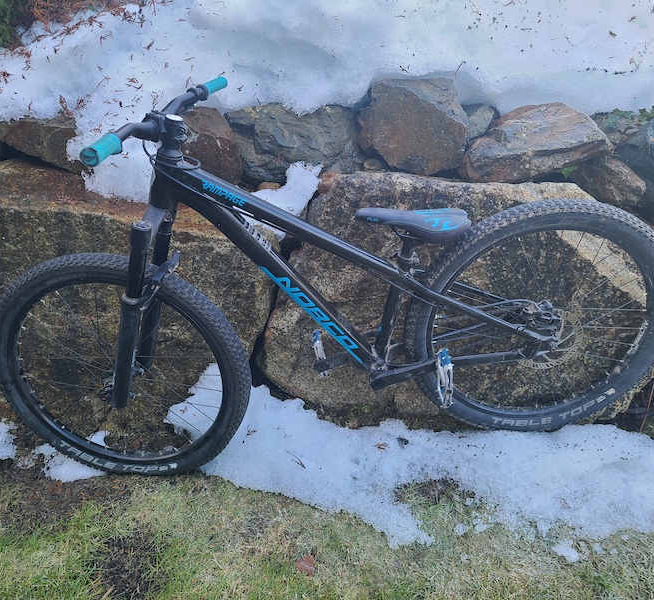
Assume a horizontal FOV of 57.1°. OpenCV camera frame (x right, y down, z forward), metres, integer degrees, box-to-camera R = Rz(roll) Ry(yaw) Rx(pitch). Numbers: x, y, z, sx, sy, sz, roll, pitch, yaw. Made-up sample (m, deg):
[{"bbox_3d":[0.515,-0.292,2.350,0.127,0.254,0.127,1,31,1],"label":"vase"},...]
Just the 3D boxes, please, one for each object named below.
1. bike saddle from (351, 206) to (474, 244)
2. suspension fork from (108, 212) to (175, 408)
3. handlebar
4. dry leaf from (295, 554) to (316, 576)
[{"bbox_3d":[0.189,-0.173,1.342,0.257,0.070,0.140,0,29,-2],"label":"bike saddle"},{"bbox_3d":[-0.434,0.017,1.429,0.100,0.525,0.180,15,28,-3],"label":"suspension fork"},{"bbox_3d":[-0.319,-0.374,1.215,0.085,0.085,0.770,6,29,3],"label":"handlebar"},{"bbox_3d":[-0.050,0.620,1.403,0.050,0.015,0.055,-4,36,0],"label":"dry leaf"}]

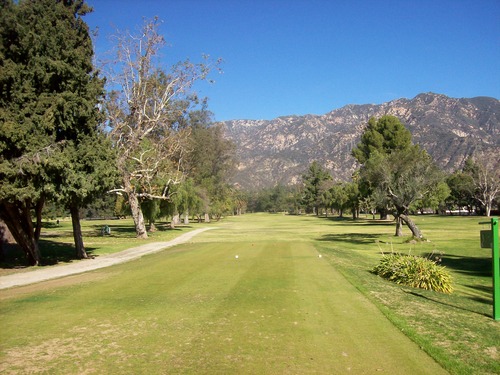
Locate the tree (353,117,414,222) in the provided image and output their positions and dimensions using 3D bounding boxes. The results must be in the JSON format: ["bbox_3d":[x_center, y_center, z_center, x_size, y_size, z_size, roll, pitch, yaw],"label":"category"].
[{"bbox_3d":[20.973,-3.154,82.000,9.600,16.800,9.400,0,-2,0],"label":"tree"}]

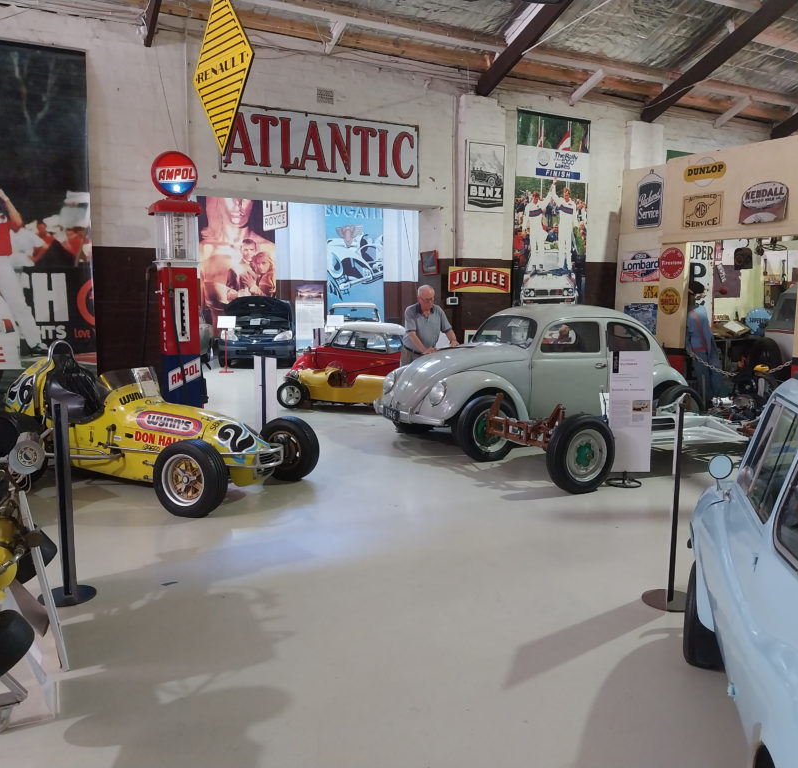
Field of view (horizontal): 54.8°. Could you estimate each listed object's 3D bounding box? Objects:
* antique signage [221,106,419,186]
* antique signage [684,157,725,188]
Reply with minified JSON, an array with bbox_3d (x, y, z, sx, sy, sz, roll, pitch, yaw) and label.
[{"bbox_3d":[-0.823,-2.690,8.752,2.419,0.722,0.030,-3,8,-27],"label":"antique signage"},{"bbox_3d":[3.967,-2.740,9.974,0.020,0.382,0.650,-3,8,-29],"label":"antique signage"}]

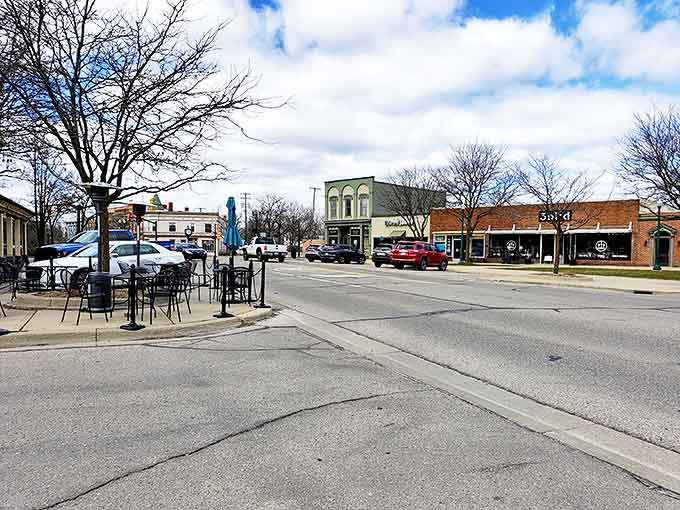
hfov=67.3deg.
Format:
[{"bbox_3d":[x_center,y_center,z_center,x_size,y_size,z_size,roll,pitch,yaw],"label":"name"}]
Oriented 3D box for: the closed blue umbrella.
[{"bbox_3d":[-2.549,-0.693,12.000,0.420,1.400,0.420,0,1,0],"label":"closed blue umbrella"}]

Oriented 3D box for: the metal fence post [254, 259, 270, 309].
[{"bbox_3d":[-1.605,0.605,10.690,0.370,0.970,0.370,1,1,0],"label":"metal fence post"}]

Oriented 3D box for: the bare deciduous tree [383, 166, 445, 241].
[{"bbox_3d":[5.901,-3.251,41.000,5.000,7.700,5.000,1,1,0],"label":"bare deciduous tree"}]

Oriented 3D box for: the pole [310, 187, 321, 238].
[{"bbox_3d":[-4.566,-6.203,88.000,2.000,11.200,0.400,2,1,0],"label":"pole"}]

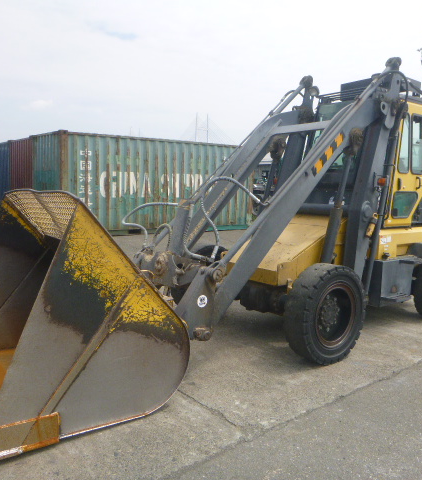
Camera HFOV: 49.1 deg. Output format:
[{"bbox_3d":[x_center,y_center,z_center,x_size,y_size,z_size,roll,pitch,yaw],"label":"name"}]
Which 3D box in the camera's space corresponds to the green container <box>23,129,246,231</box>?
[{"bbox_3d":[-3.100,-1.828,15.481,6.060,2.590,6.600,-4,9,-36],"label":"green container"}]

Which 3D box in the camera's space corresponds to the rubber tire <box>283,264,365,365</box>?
[{"bbox_3d":[1.036,0.655,4.111,0.869,0.869,0.209,-4,9,-38],"label":"rubber tire"}]

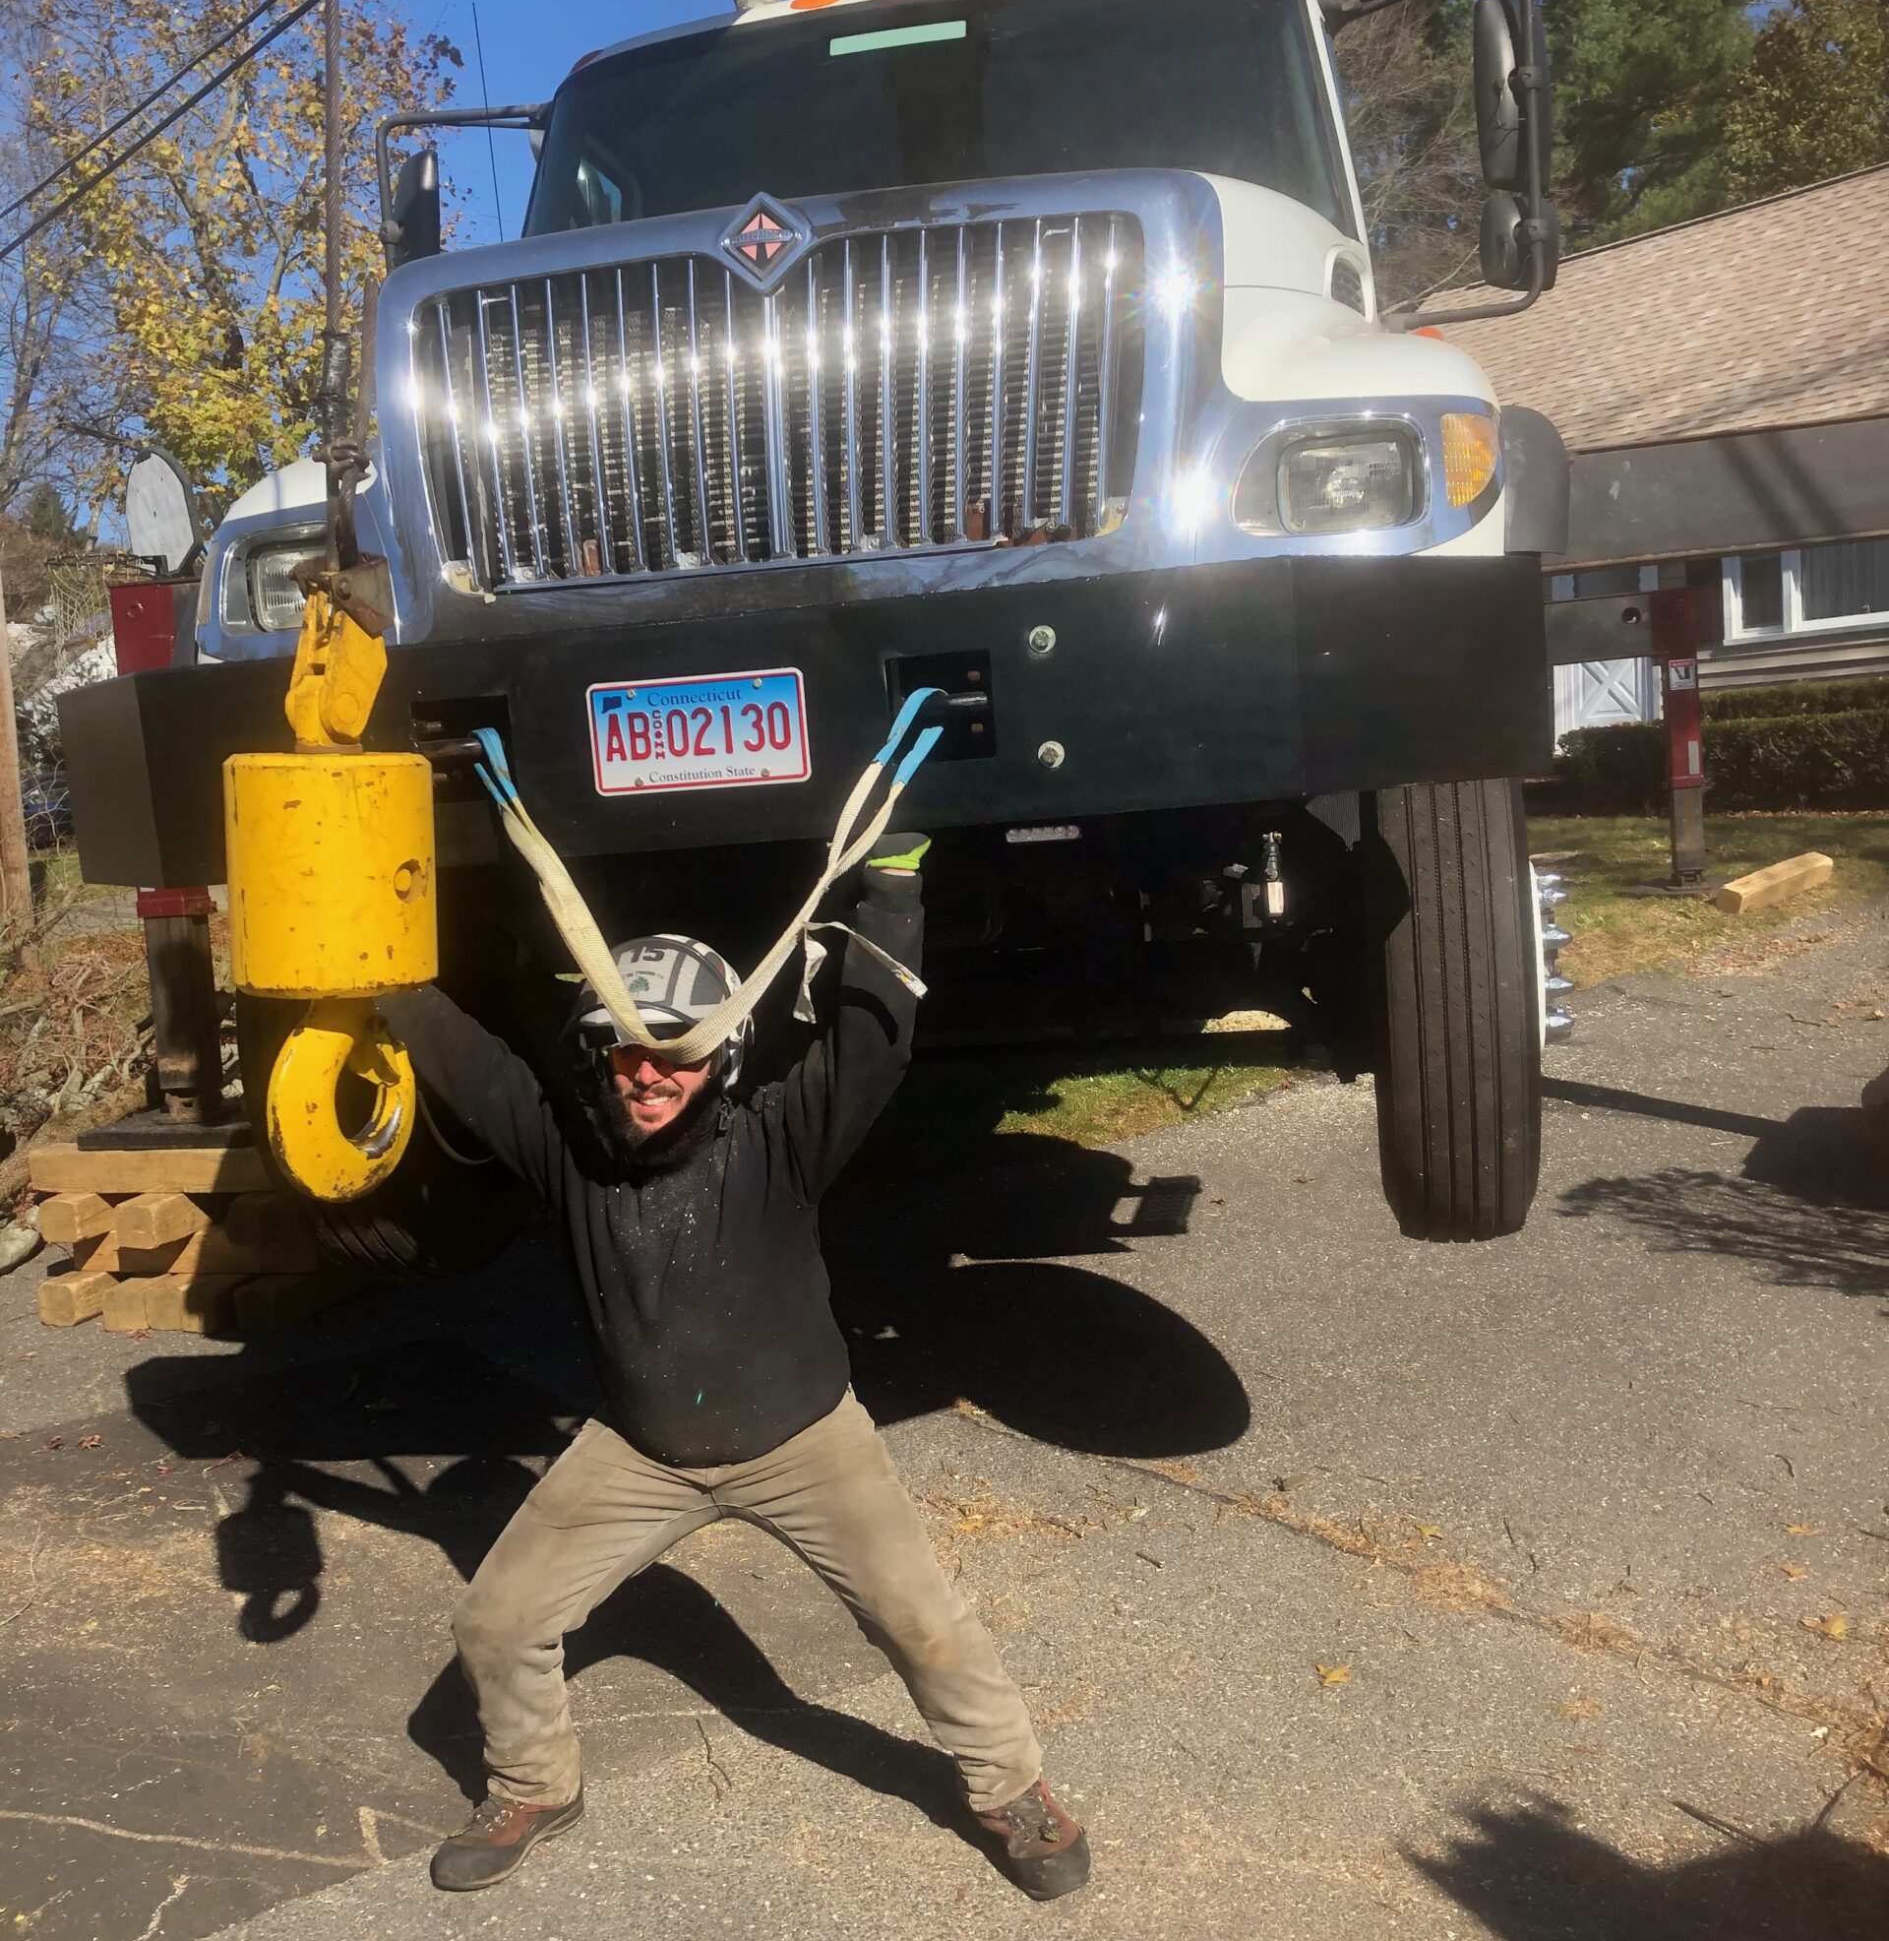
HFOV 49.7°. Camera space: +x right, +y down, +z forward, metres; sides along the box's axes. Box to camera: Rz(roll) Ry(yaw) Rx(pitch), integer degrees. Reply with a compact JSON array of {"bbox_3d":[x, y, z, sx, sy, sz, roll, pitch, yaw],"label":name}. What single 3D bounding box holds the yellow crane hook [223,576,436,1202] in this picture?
[{"bbox_3d":[-0.674,-0.083,2.240,0.225,0.685,0.225,-4,7,-21],"label":"yellow crane hook"}]

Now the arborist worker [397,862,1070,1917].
[{"bbox_3d":[-0.317,0.587,3.000,0.950,1.540,0.550,-4,7,6],"label":"arborist worker"}]

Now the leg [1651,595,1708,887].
[{"bbox_3d":[4.009,-1.276,11.100,0.230,1.620,0.200,-3,4,10],"label":"leg"}]

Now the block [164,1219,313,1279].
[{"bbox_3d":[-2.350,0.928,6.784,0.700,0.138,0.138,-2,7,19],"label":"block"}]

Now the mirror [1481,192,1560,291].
[{"bbox_3d":[1.398,-1.764,4.950,0.190,0.215,0.100,-5,4,-14],"label":"mirror"}]

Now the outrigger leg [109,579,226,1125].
[{"bbox_3d":[-2.698,-0.408,7.100,0.210,1.850,0.190,-3,4,10],"label":"outrigger leg"}]

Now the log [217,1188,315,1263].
[{"bbox_3d":[-2.166,0.777,6.992,0.140,0.140,0.900,-3,4,10],"label":"log"}]

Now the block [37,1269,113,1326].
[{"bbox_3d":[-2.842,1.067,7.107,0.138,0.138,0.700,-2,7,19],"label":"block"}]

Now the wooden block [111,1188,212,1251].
[{"bbox_3d":[-2.537,0.783,7.042,0.140,0.140,0.900,-3,4,10],"label":"wooden block"}]

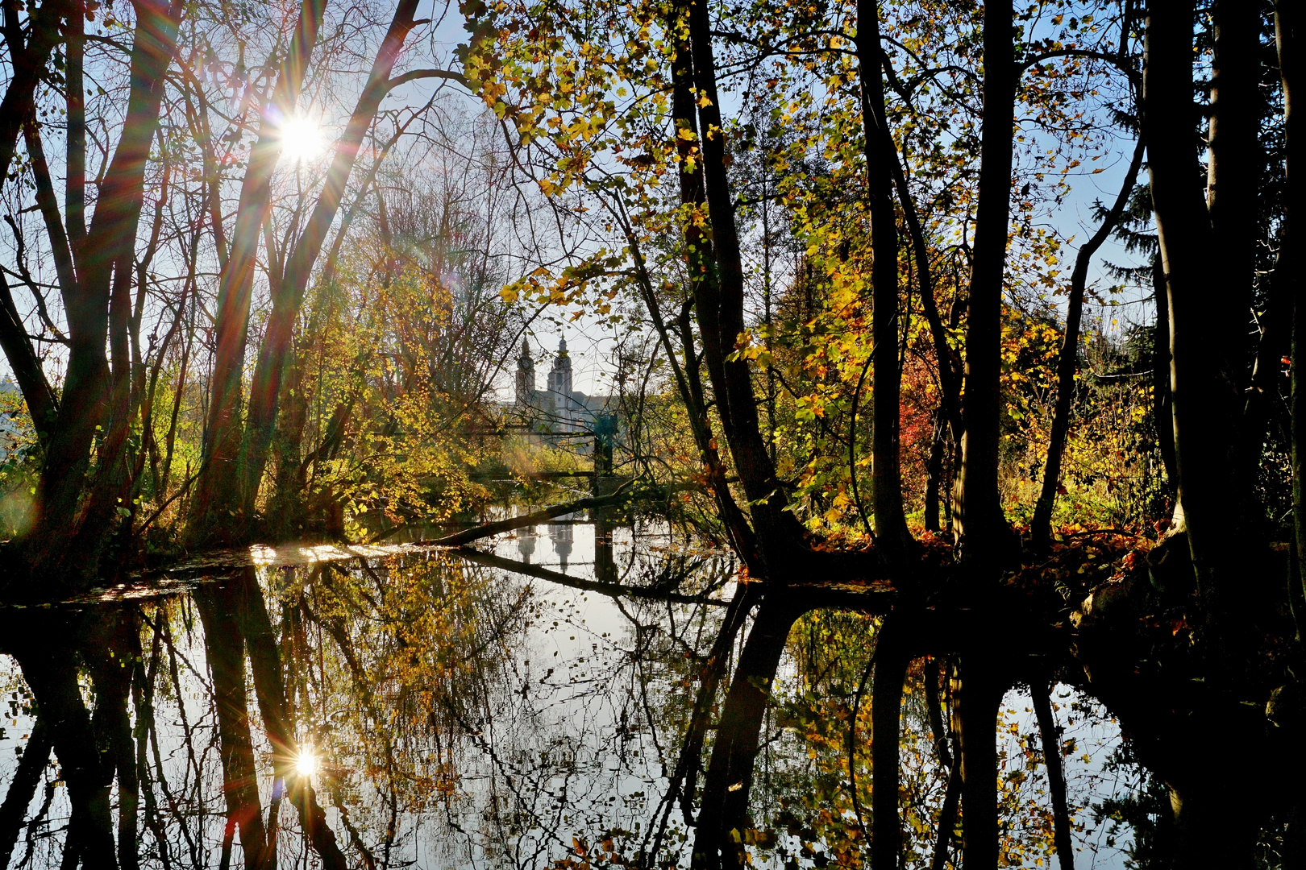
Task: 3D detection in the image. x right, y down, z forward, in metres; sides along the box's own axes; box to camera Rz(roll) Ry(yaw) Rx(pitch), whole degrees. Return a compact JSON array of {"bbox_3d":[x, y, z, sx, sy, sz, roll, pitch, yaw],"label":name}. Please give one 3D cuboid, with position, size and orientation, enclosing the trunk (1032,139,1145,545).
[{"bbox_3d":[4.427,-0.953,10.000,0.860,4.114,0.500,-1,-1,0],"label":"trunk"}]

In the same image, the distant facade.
[{"bbox_3d":[-41.762,-18.814,470.000,27.000,51.892,49.038,-1,-1,25],"label":"distant facade"}]

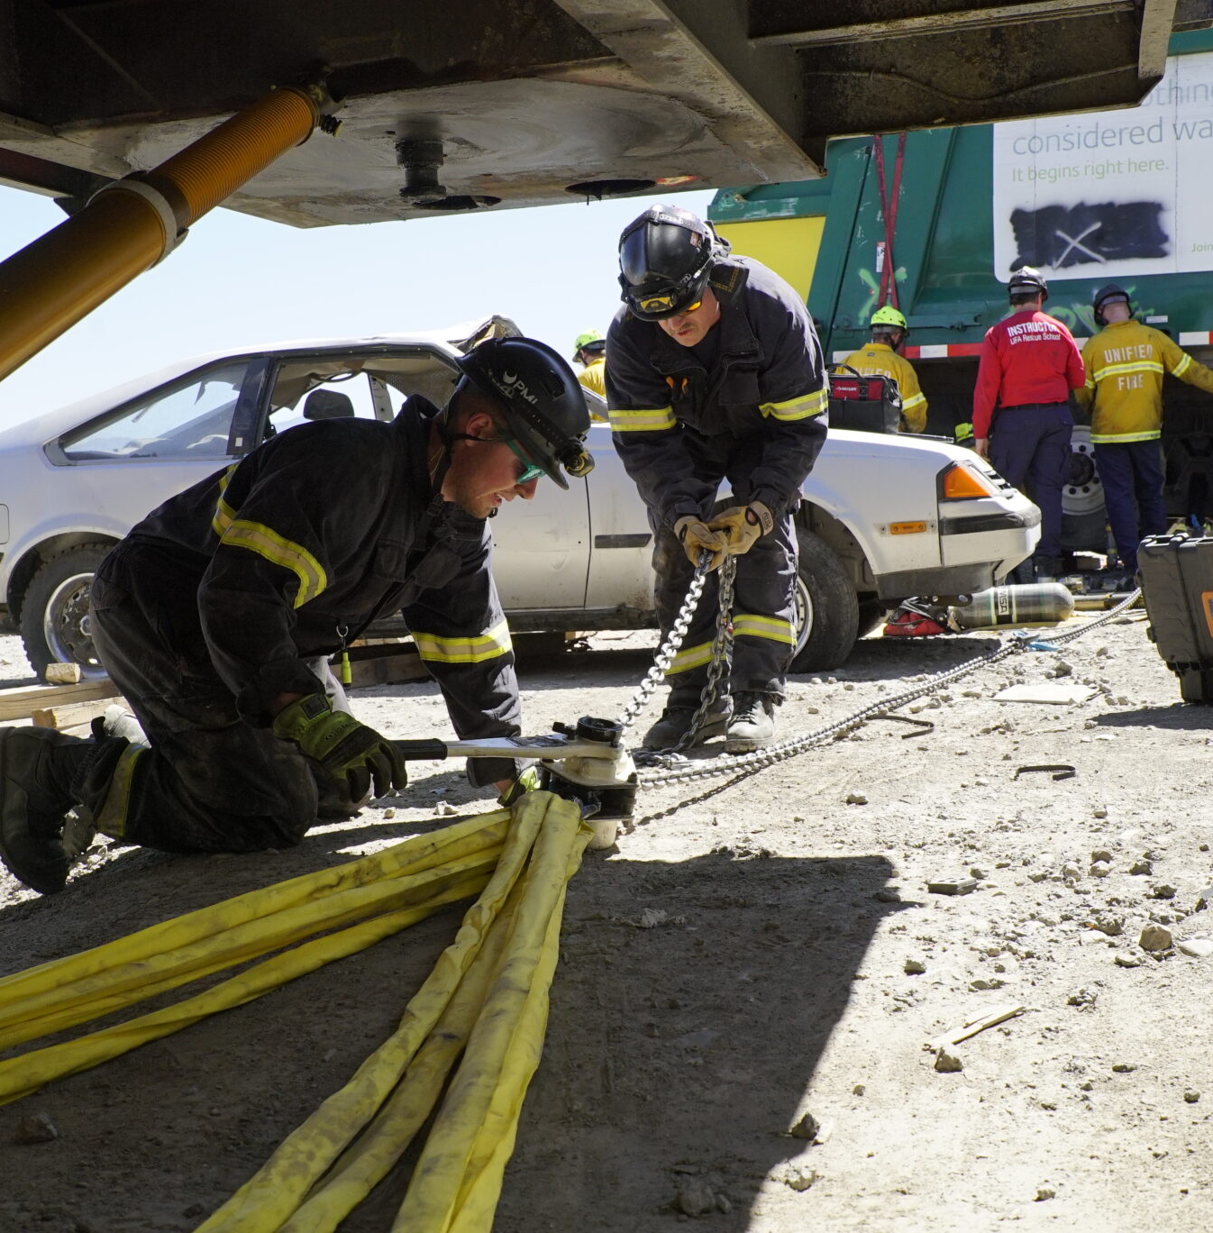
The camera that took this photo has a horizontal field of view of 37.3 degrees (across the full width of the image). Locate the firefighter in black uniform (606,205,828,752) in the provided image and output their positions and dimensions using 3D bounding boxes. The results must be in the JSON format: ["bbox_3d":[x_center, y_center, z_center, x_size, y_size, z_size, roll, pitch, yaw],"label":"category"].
[{"bbox_3d":[0.311,-0.392,5.106,0.640,1.510,0.680,1,6,20],"label":"firefighter in black uniform"}]

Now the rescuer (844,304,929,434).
[{"bbox_3d":[1.782,-1.168,11.696,0.580,1.750,0.420,1,6,23],"label":"rescuer"}]

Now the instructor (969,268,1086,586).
[{"bbox_3d":[2.473,-1.131,10.596,0.620,1.850,0.400,0,6,16],"label":"instructor"}]

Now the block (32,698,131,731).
[{"bbox_3d":[-1.653,0.298,5.920,0.089,0.078,0.480,3,7,38],"label":"block"}]

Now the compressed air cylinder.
[{"bbox_3d":[1.790,-0.016,7.887,0.570,0.170,0.170,-4,6,-14],"label":"compressed air cylinder"}]

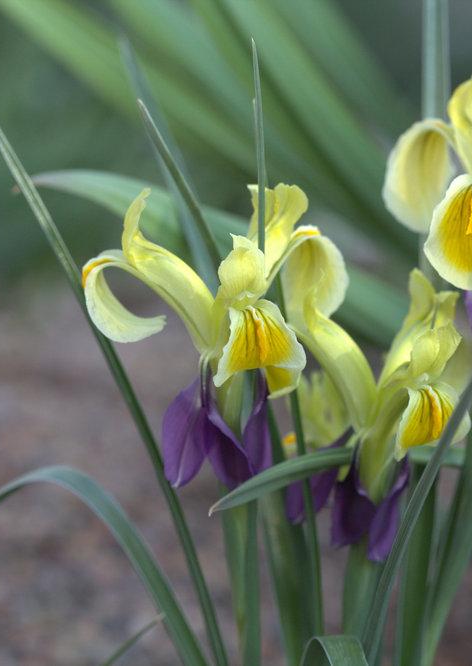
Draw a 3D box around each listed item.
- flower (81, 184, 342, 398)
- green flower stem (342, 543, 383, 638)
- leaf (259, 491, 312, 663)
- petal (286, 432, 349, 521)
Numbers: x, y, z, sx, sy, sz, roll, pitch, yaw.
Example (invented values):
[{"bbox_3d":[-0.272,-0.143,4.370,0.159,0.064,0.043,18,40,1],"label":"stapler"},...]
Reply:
[{"bbox_3d":[-0.006,-0.011,0.680,0.064,0.048,0.054,-2,12,-8],"label":"flower"},{"bbox_3d":[0.034,0.069,0.720,0.010,0.028,0.009,3,12,0],"label":"green flower stem"},{"bbox_3d":[0.013,0.062,0.690,0.012,0.044,0.009,-12,12,0],"label":"leaf"},{"bbox_3d":[0.021,0.038,0.705,0.017,0.023,0.013,0,12,0],"label":"petal"}]

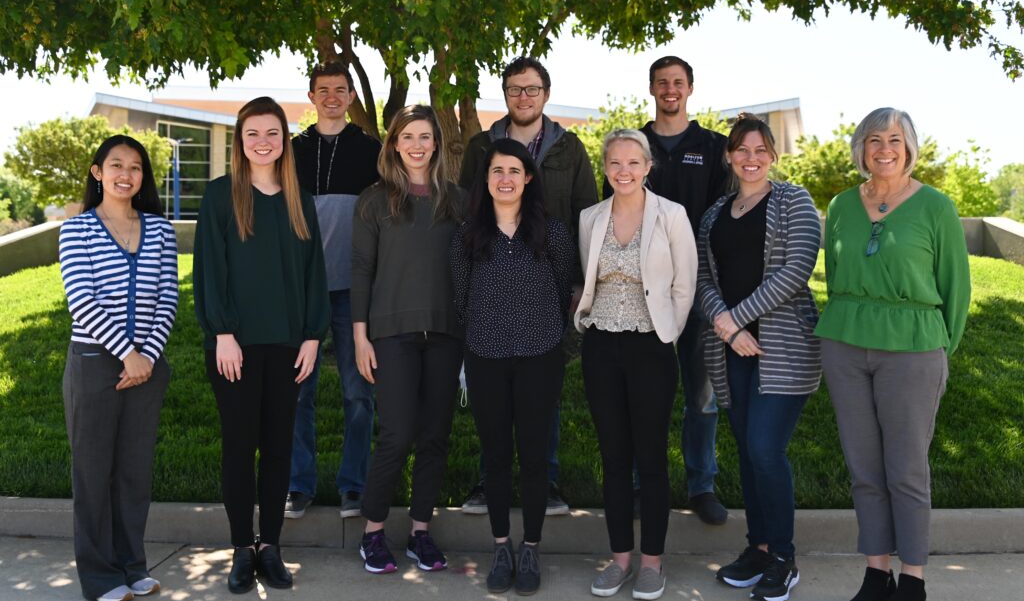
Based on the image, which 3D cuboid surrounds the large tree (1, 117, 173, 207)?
[{"bbox_3d":[-9.320,-2.202,21.896,3.700,3.699,3.600,0,4,0],"label":"large tree"}]

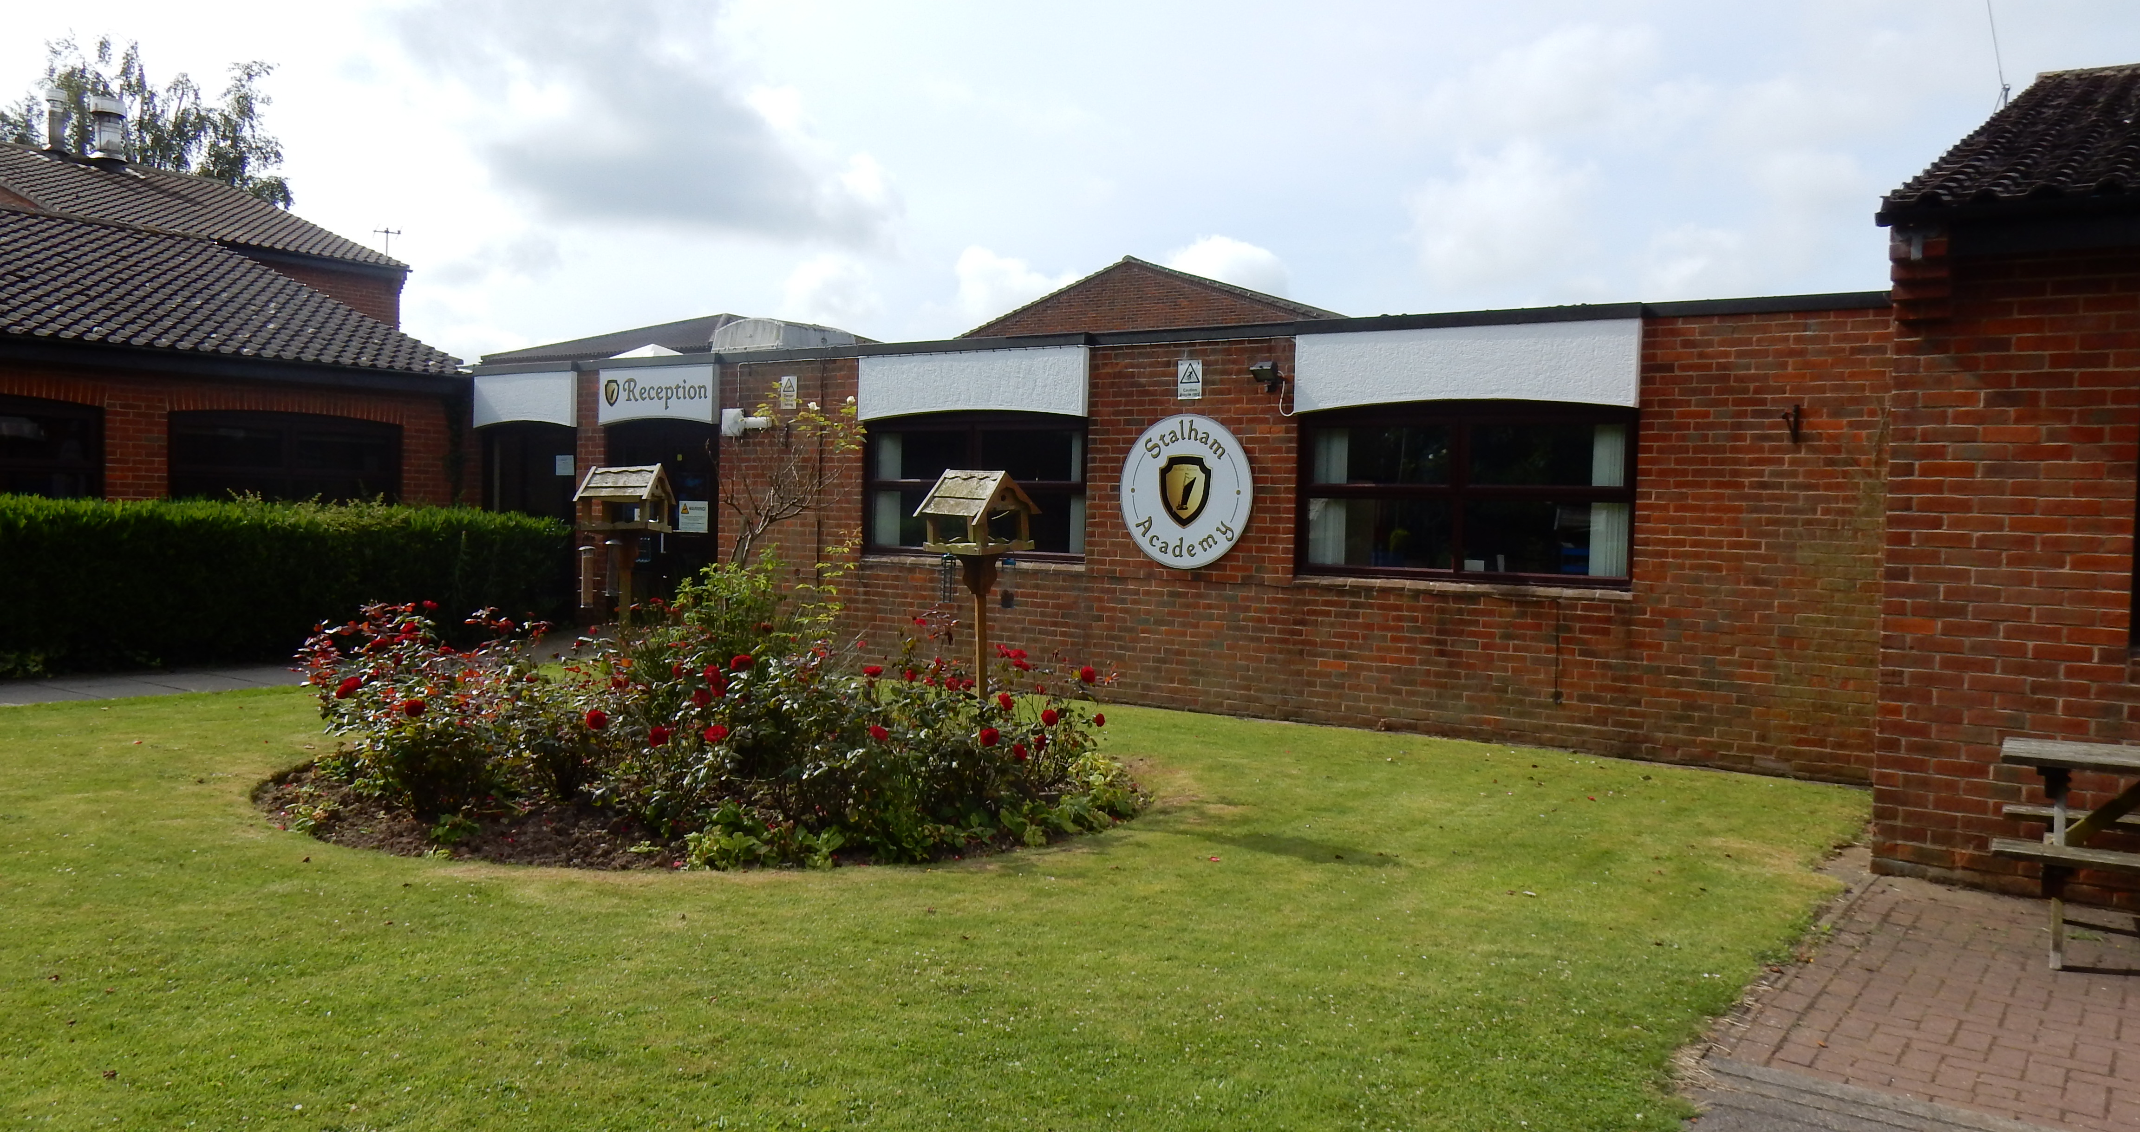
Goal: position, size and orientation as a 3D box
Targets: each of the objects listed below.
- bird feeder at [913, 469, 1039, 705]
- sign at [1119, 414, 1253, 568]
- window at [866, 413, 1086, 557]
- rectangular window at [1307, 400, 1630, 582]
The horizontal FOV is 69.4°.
[{"bbox_3d":[-0.469,0.372,7.951,0.420,1.760,0.510,4,4,43],"label":"bird feeder"},{"bbox_3d":[0.903,-0.576,11.986,1.190,1.200,0.040,3,4,34],"label":"sign"},{"bbox_3d":[-0.863,-0.687,13.296,2.433,1.274,0.100,3,4,34],"label":"window"},{"bbox_3d":[2.702,-0.513,10.858,2.464,1.299,0.100,3,4,34],"label":"rectangular window"}]

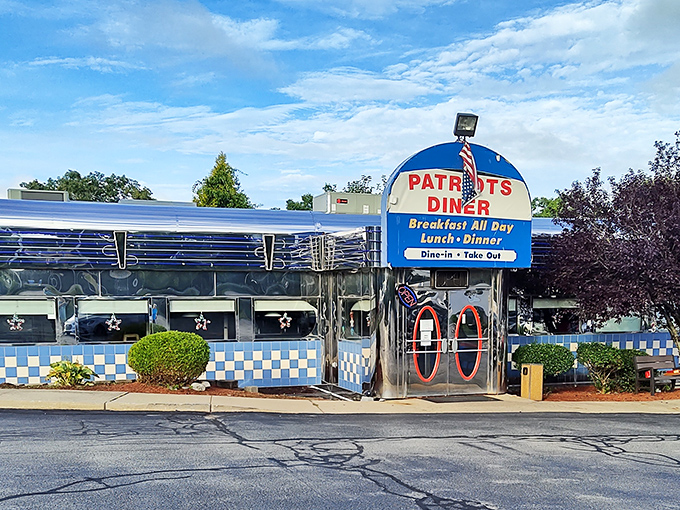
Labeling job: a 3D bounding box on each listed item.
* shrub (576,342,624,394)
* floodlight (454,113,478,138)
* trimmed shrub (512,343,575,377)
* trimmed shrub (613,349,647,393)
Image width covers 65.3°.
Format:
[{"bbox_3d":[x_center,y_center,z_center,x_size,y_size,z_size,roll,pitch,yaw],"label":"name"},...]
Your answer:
[{"bbox_3d":[5.378,2.343,10.950,0.950,1.020,0.920,1,-3,-13],"label":"shrub"},{"bbox_3d":[2.344,-2.405,9.850,0.360,0.380,0.200,0,26,-6],"label":"floodlight"},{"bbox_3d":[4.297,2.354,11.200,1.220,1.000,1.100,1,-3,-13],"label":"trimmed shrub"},{"bbox_3d":[6.130,2.450,11.250,0.860,0.900,0.860,1,-3,-13],"label":"trimmed shrub"}]

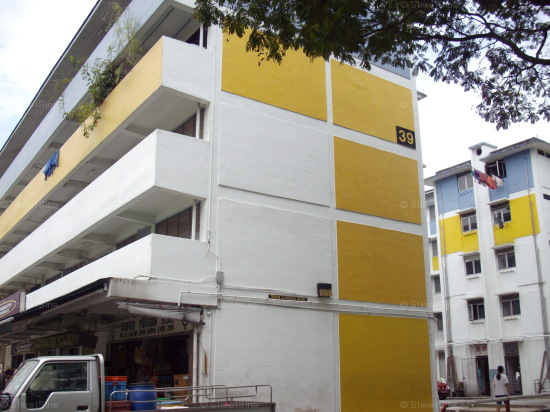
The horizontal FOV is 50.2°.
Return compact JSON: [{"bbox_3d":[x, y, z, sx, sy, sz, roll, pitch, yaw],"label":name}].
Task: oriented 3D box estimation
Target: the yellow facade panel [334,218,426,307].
[{"bbox_3d":[3.353,1.829,18.080,3.691,2.307,0.080,11,-20,-33],"label":"yellow facade panel"}]

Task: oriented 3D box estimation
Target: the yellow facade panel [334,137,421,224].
[{"bbox_3d":[3.347,-0.753,18.836,3.691,2.323,0.080,11,-20,-33],"label":"yellow facade panel"}]

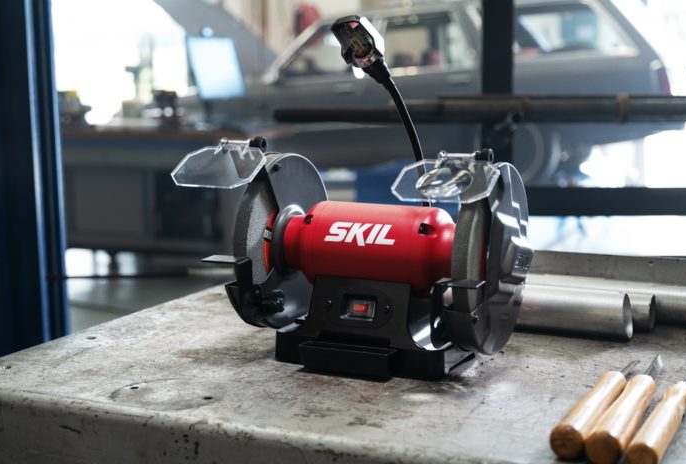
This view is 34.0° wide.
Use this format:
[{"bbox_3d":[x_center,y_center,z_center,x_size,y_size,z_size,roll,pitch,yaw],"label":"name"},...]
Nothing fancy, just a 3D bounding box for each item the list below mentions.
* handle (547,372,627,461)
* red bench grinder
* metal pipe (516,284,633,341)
[{"bbox_3d":[0.225,0.157,1.003,0.028,0.028,0.196,4,10,25],"label":"handle"},{"bbox_3d":[0.026,-0.043,1.196,0.352,0.368,0.222,4,10,27],"label":"red bench grinder"},{"bbox_3d":[0.218,0.090,1.363,0.257,0.051,0.051,4,10,28],"label":"metal pipe"}]

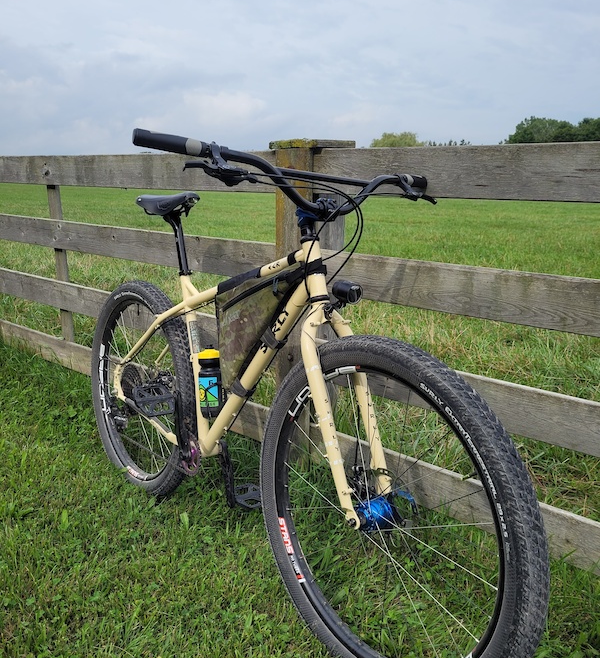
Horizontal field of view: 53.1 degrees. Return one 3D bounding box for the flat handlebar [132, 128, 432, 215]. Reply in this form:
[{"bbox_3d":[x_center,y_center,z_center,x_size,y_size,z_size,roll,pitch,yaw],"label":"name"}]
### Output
[{"bbox_3d":[0.041,-0.320,1.332,0.820,0.140,0.140,-4,14,-39],"label":"flat handlebar"}]

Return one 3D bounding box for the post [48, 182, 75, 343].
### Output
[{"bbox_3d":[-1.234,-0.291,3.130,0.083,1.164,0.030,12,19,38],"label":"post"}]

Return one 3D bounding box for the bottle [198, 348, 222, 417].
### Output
[{"bbox_3d":[-0.257,0.154,1.741,0.073,0.200,0.073,-4,-4,-39],"label":"bottle"}]

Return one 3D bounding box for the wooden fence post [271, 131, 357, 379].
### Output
[{"bbox_3d":[0.038,-0.039,2.118,0.190,1.194,0.190,12,19,38],"label":"wooden fence post"}]

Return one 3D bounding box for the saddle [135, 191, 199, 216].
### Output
[{"bbox_3d":[-0.382,-0.382,1.849,0.155,0.085,0.275,-4,14,-39],"label":"saddle"}]

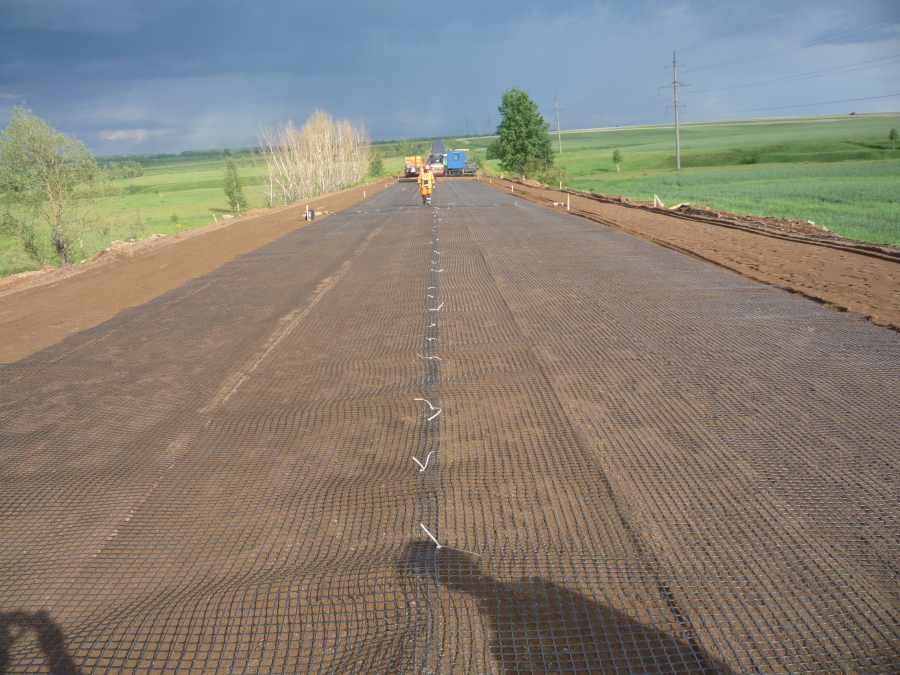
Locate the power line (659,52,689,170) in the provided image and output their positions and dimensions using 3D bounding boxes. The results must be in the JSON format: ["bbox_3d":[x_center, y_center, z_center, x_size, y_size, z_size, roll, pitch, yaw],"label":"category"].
[{"bbox_3d":[46.613,-46.819,160.875,6.400,23.500,0.600,-2,13,1],"label":"power line"}]

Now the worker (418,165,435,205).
[{"bbox_3d":[-1.025,-6.743,34.466,0.680,1.780,0.420,-2,13,-1],"label":"worker"}]

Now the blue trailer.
[{"bbox_3d":[1.070,-24.398,109.238,2.600,3.480,4.800,-2,13,0],"label":"blue trailer"}]

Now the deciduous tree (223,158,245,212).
[{"bbox_3d":[-12.156,-8.631,44.000,1.350,3.100,1.350,-2,13,0],"label":"deciduous tree"}]

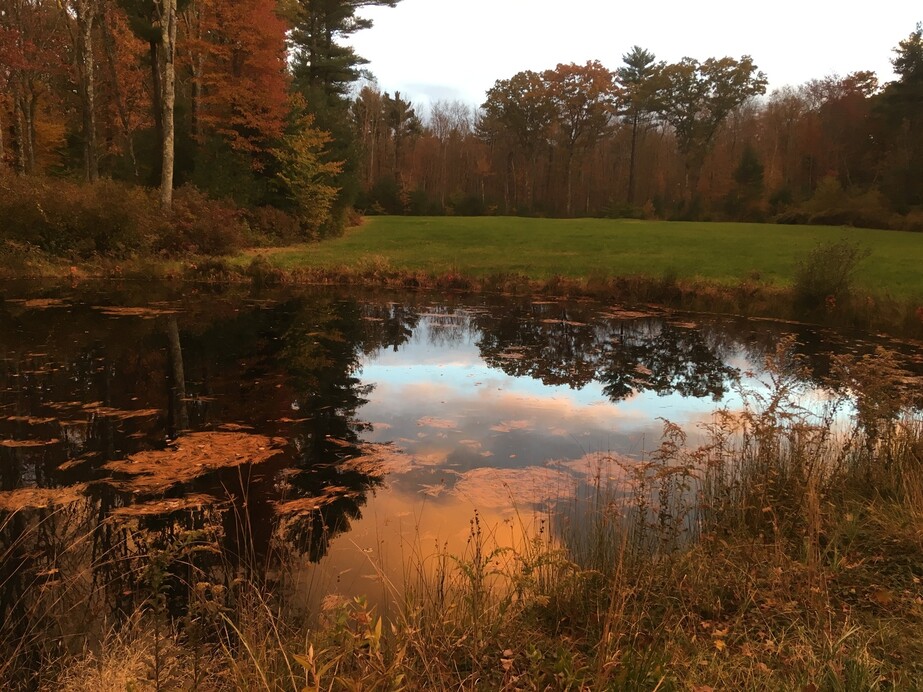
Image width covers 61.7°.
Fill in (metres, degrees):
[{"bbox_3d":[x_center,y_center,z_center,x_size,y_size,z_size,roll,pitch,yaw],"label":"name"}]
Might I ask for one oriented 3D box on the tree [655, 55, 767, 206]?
[{"bbox_3d":[20.410,-17.360,63.405,9.180,12.450,8.200,5,12,17],"label":"tree"}]

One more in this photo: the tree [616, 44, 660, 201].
[{"bbox_3d":[14.927,-18.269,65.240,3.710,13.280,3.700,4,11,12],"label":"tree"}]

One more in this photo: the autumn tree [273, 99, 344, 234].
[{"bbox_3d":[-6.906,-8.007,34.906,3.250,6.080,3.200,-1,11,-11],"label":"autumn tree"}]

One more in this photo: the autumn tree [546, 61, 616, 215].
[{"bbox_3d":[9.895,-17.189,64.327,5.990,12.480,6.000,3,11,8],"label":"autumn tree"}]

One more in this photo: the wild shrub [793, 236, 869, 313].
[{"bbox_3d":[8.930,-1.712,18.712,1.840,1.760,1.600,6,12,25],"label":"wild shrub"}]

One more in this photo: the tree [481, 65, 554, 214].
[{"bbox_3d":[4.660,-17.232,65.556,6.440,11.990,6.200,2,11,4],"label":"tree"}]

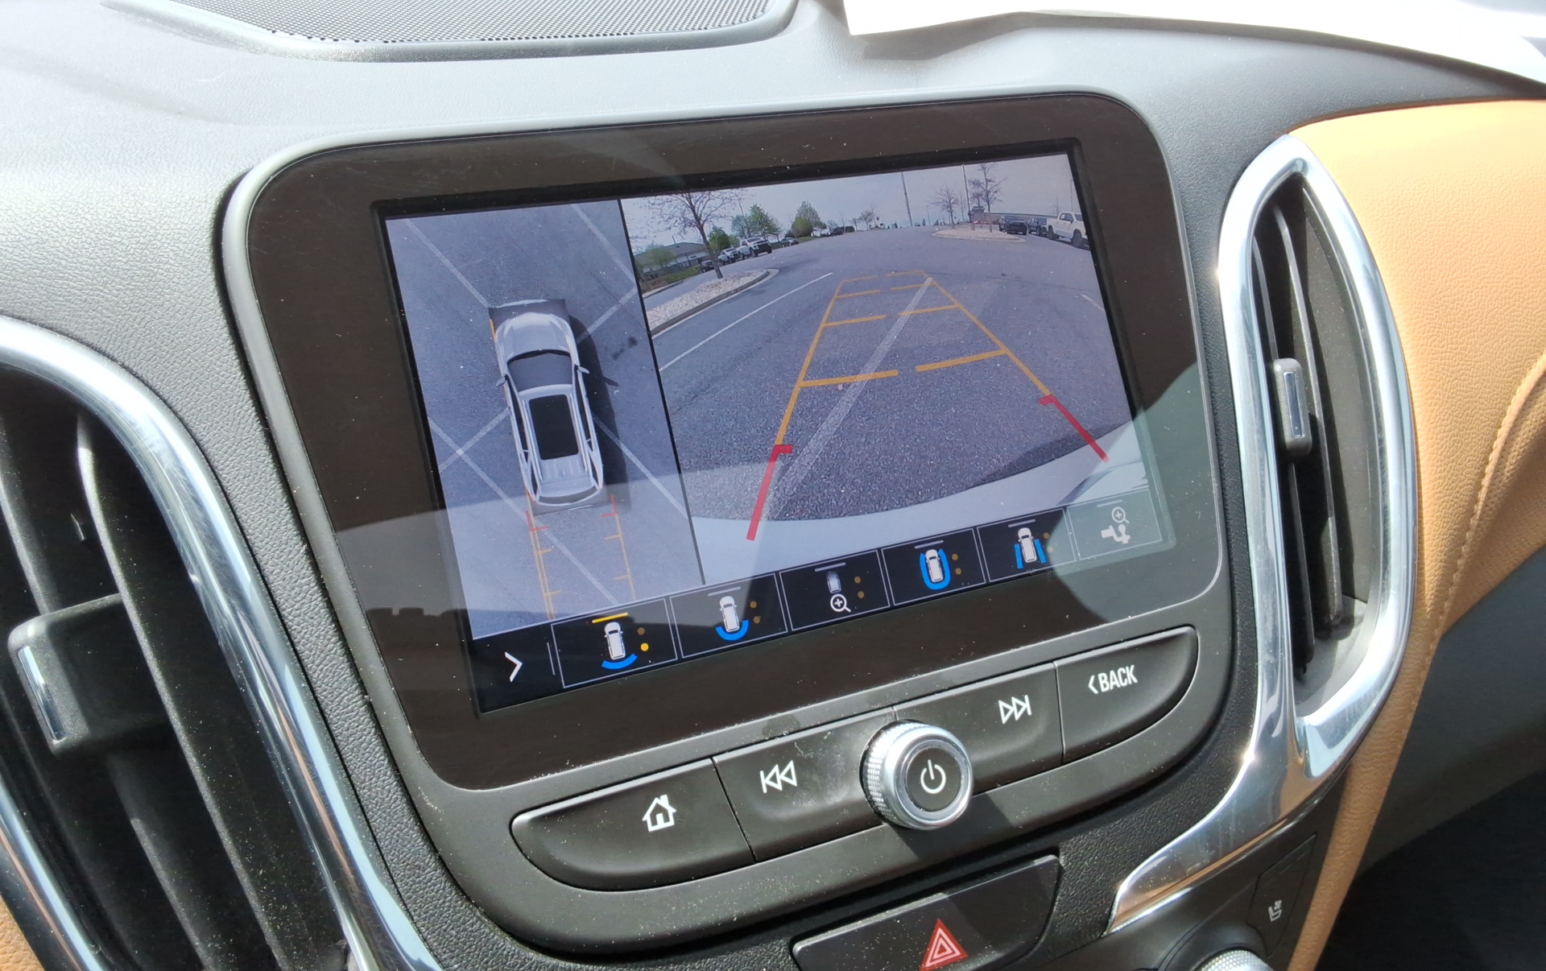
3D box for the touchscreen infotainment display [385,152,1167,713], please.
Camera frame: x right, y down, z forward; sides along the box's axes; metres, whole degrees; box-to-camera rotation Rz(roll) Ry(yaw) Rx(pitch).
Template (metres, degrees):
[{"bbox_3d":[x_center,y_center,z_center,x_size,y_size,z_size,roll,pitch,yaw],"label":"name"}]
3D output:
[{"bbox_3d":[0.008,-0.020,0.295,0.175,0.106,0.010,-11,-4,-21],"label":"touchscreen infotainment display"}]

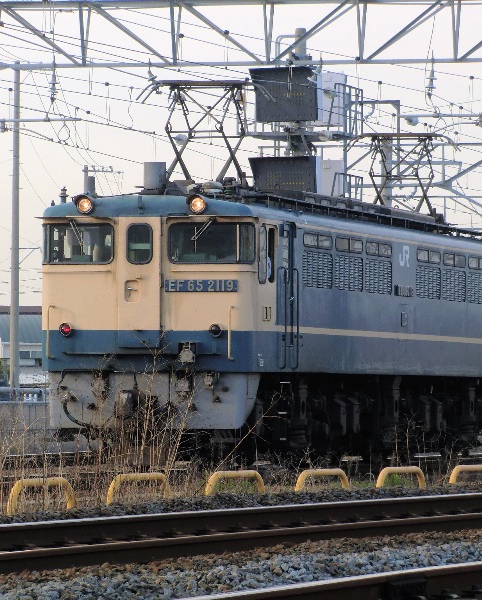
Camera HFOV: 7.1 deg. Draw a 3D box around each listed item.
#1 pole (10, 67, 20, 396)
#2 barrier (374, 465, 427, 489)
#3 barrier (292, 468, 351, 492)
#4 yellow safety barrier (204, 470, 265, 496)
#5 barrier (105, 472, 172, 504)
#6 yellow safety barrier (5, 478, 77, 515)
[{"bbox_3d":[-7.074,-1.679,122.113,0.280,11.433,0.280,0,-1,-3],"label":"pole"},{"bbox_3d":[1.632,1.855,39.464,0.070,0.320,1.200,0,-2,26],"label":"barrier"},{"bbox_3d":[0.801,1.804,37.767,0.070,0.320,1.200,0,-2,26],"label":"barrier"},{"bbox_3d":[-0.052,1.749,36.024,0.070,0.320,1.200,0,-2,26],"label":"yellow safety barrier"},{"bbox_3d":[-0.893,1.693,34.306,0.070,0.320,1.200,0,-2,26],"label":"barrier"},{"bbox_3d":[-1.673,1.662,32.713,0.070,0.320,1.200,0,-2,26],"label":"yellow safety barrier"}]

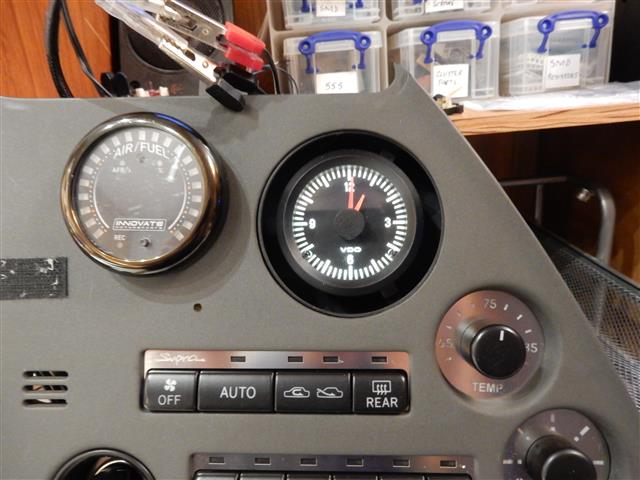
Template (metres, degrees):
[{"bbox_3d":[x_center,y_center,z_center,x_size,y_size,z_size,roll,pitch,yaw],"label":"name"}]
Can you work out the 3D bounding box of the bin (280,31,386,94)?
[{"bbox_3d":[0.009,-0.164,0.463,0.085,0.066,0.120,-7,20,-3],"label":"bin"}]

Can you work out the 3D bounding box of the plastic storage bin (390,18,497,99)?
[{"bbox_3d":[0.113,-0.176,0.469,0.085,0.066,0.120,-7,20,-3],"label":"plastic storage bin"}]

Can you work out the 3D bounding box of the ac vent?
[{"bbox_3d":[-0.109,0.059,0.185,0.018,0.014,0.005,1,0,0],"label":"ac vent"}]

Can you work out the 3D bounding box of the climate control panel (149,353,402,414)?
[{"bbox_3d":[-0.017,0.056,0.185,0.104,0.025,0.013,1,0,0],"label":"climate control panel"}]

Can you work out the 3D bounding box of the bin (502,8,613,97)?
[{"bbox_3d":[0.217,-0.188,0.475,0.085,0.066,0.120,-7,20,-3],"label":"bin"}]

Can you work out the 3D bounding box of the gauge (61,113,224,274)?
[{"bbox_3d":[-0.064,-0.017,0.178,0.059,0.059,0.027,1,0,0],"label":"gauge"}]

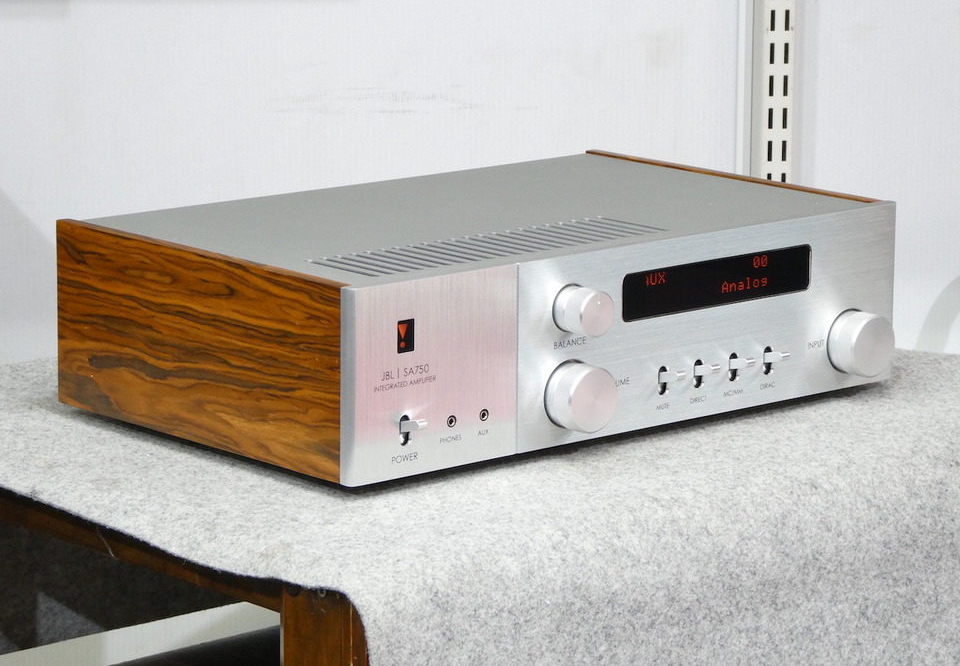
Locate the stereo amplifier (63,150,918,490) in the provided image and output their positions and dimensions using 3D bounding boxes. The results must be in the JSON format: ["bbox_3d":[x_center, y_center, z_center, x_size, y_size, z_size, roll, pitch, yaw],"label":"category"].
[{"bbox_3d":[0.010,-0.015,2.315,0.451,0.118,0.298,-10,16,-41],"label":"stereo amplifier"}]

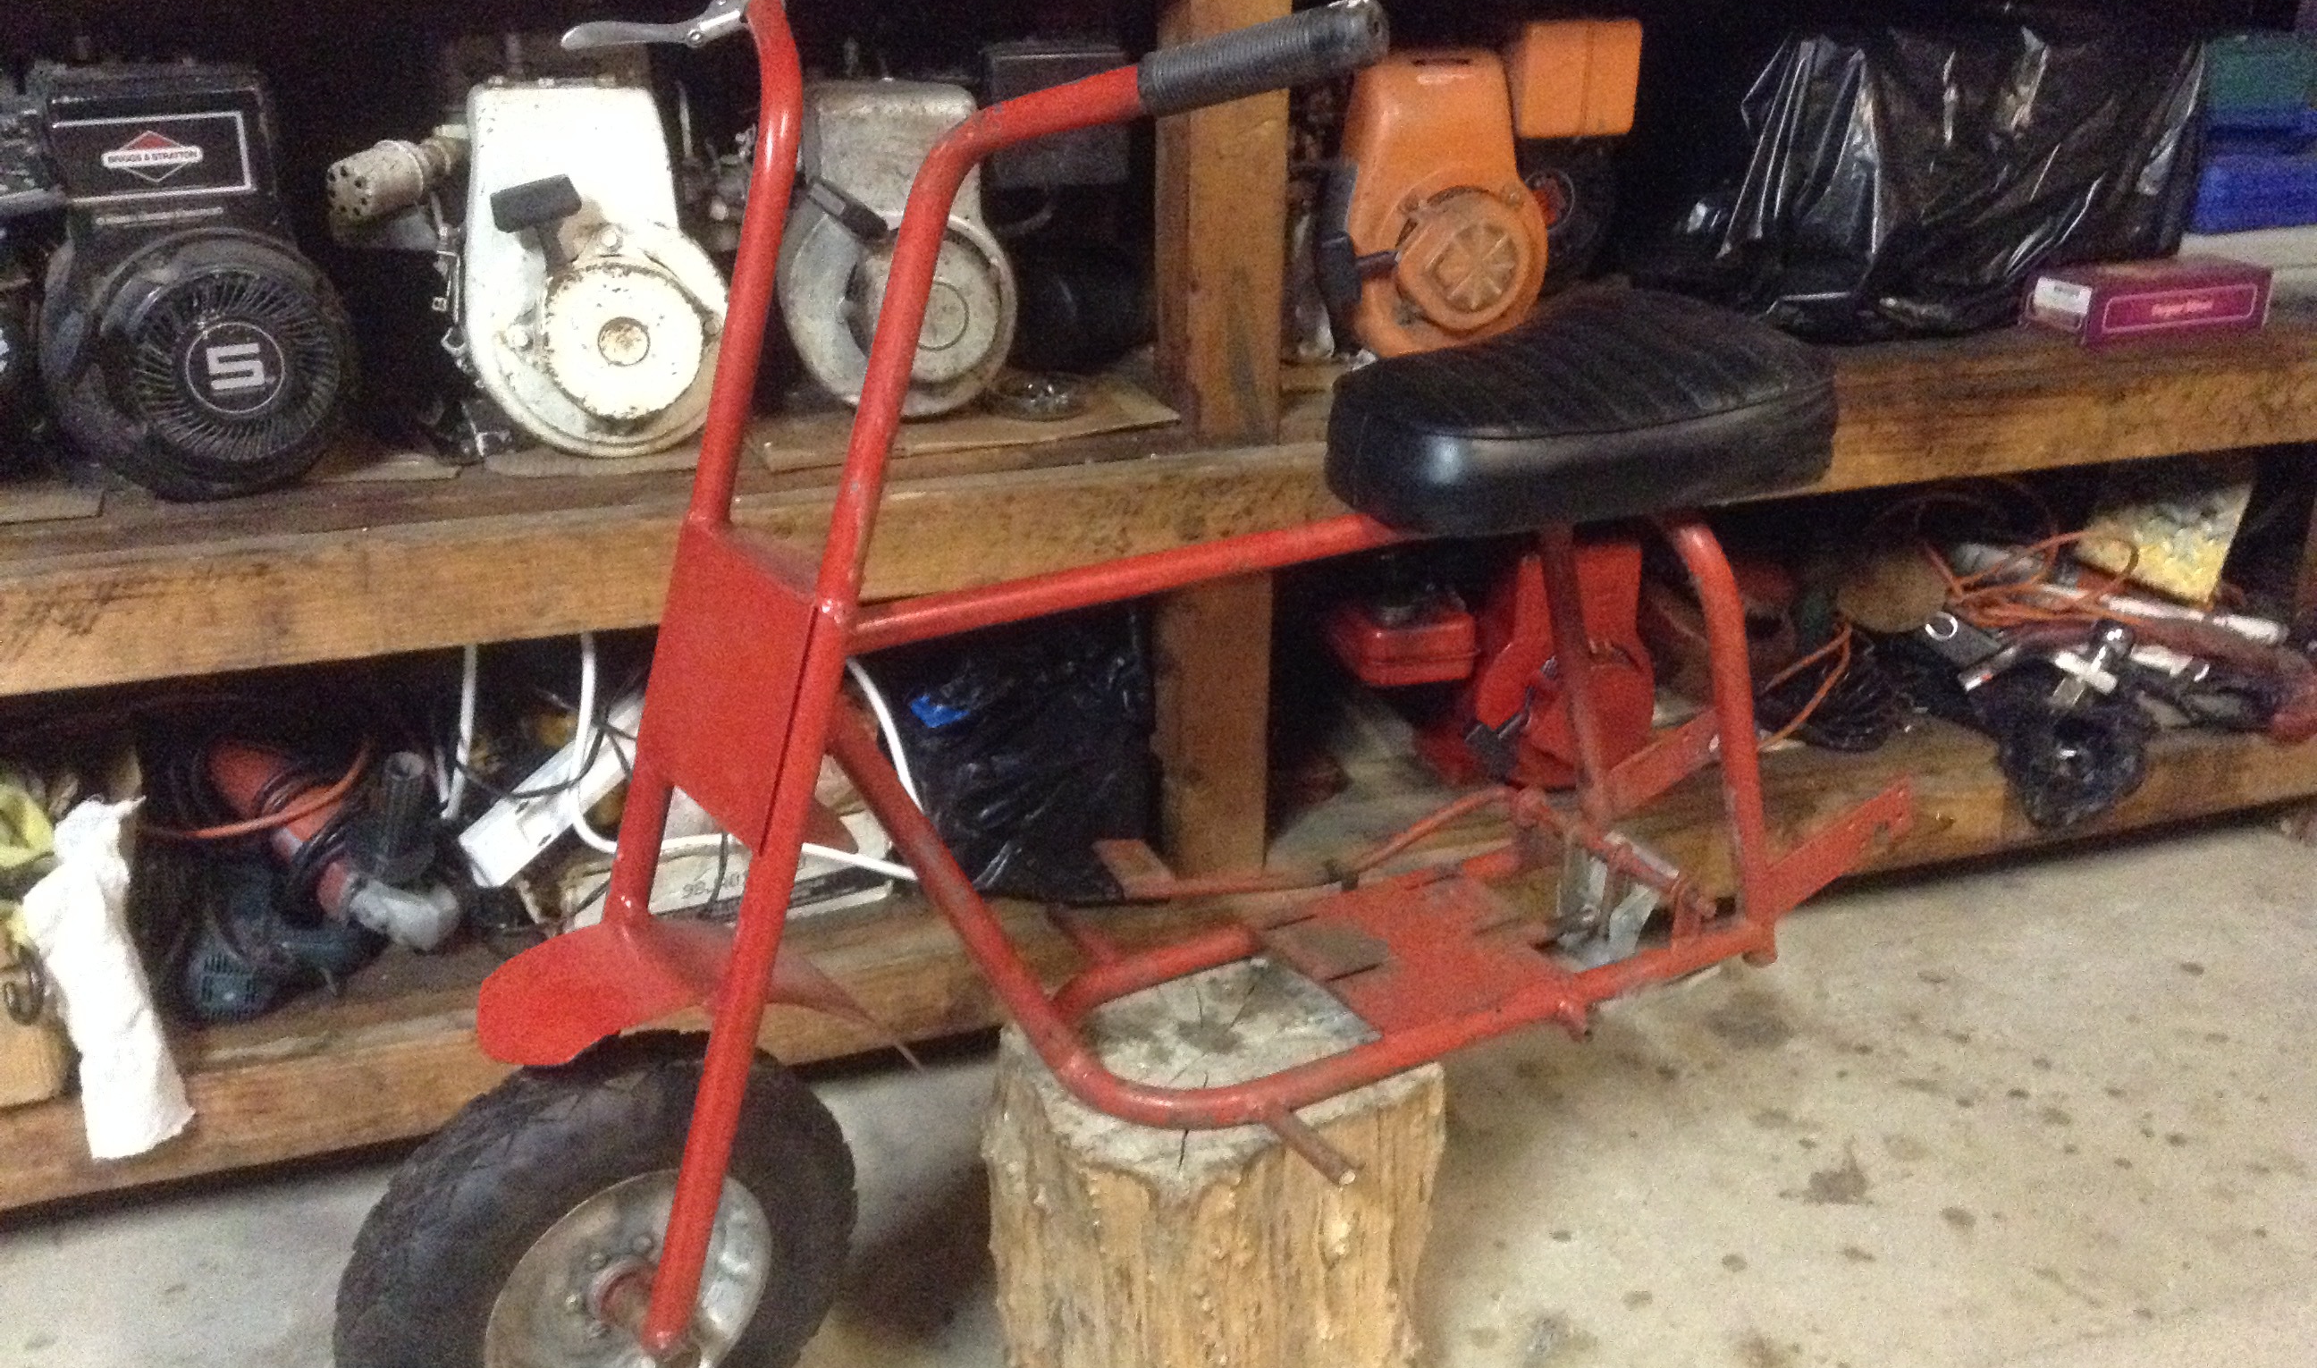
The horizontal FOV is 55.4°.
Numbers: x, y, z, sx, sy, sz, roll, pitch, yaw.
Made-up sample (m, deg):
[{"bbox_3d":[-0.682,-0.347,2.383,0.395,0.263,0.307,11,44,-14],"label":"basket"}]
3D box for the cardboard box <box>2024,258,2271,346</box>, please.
[{"bbox_3d":[1.039,-0.405,2.320,0.253,0.063,0.102,-9,24,-23],"label":"cardboard box"}]

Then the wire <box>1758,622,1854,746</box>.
[{"bbox_3d":[0.675,0.002,2.298,0.099,0.104,0.083,-7,23,-18],"label":"wire"}]

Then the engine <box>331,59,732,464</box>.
[{"bbox_3d":[-0.528,-0.345,1.792,0.312,0.296,0.281,-10,24,-25],"label":"engine"}]

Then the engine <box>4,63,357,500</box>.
[{"bbox_3d":[-0.782,-0.307,1.671,0.291,0.312,0.291,-14,26,-33],"label":"engine"}]

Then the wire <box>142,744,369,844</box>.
[{"bbox_3d":[-0.762,0.095,1.873,0.172,0.081,0.083,-7,23,-19],"label":"wire"}]

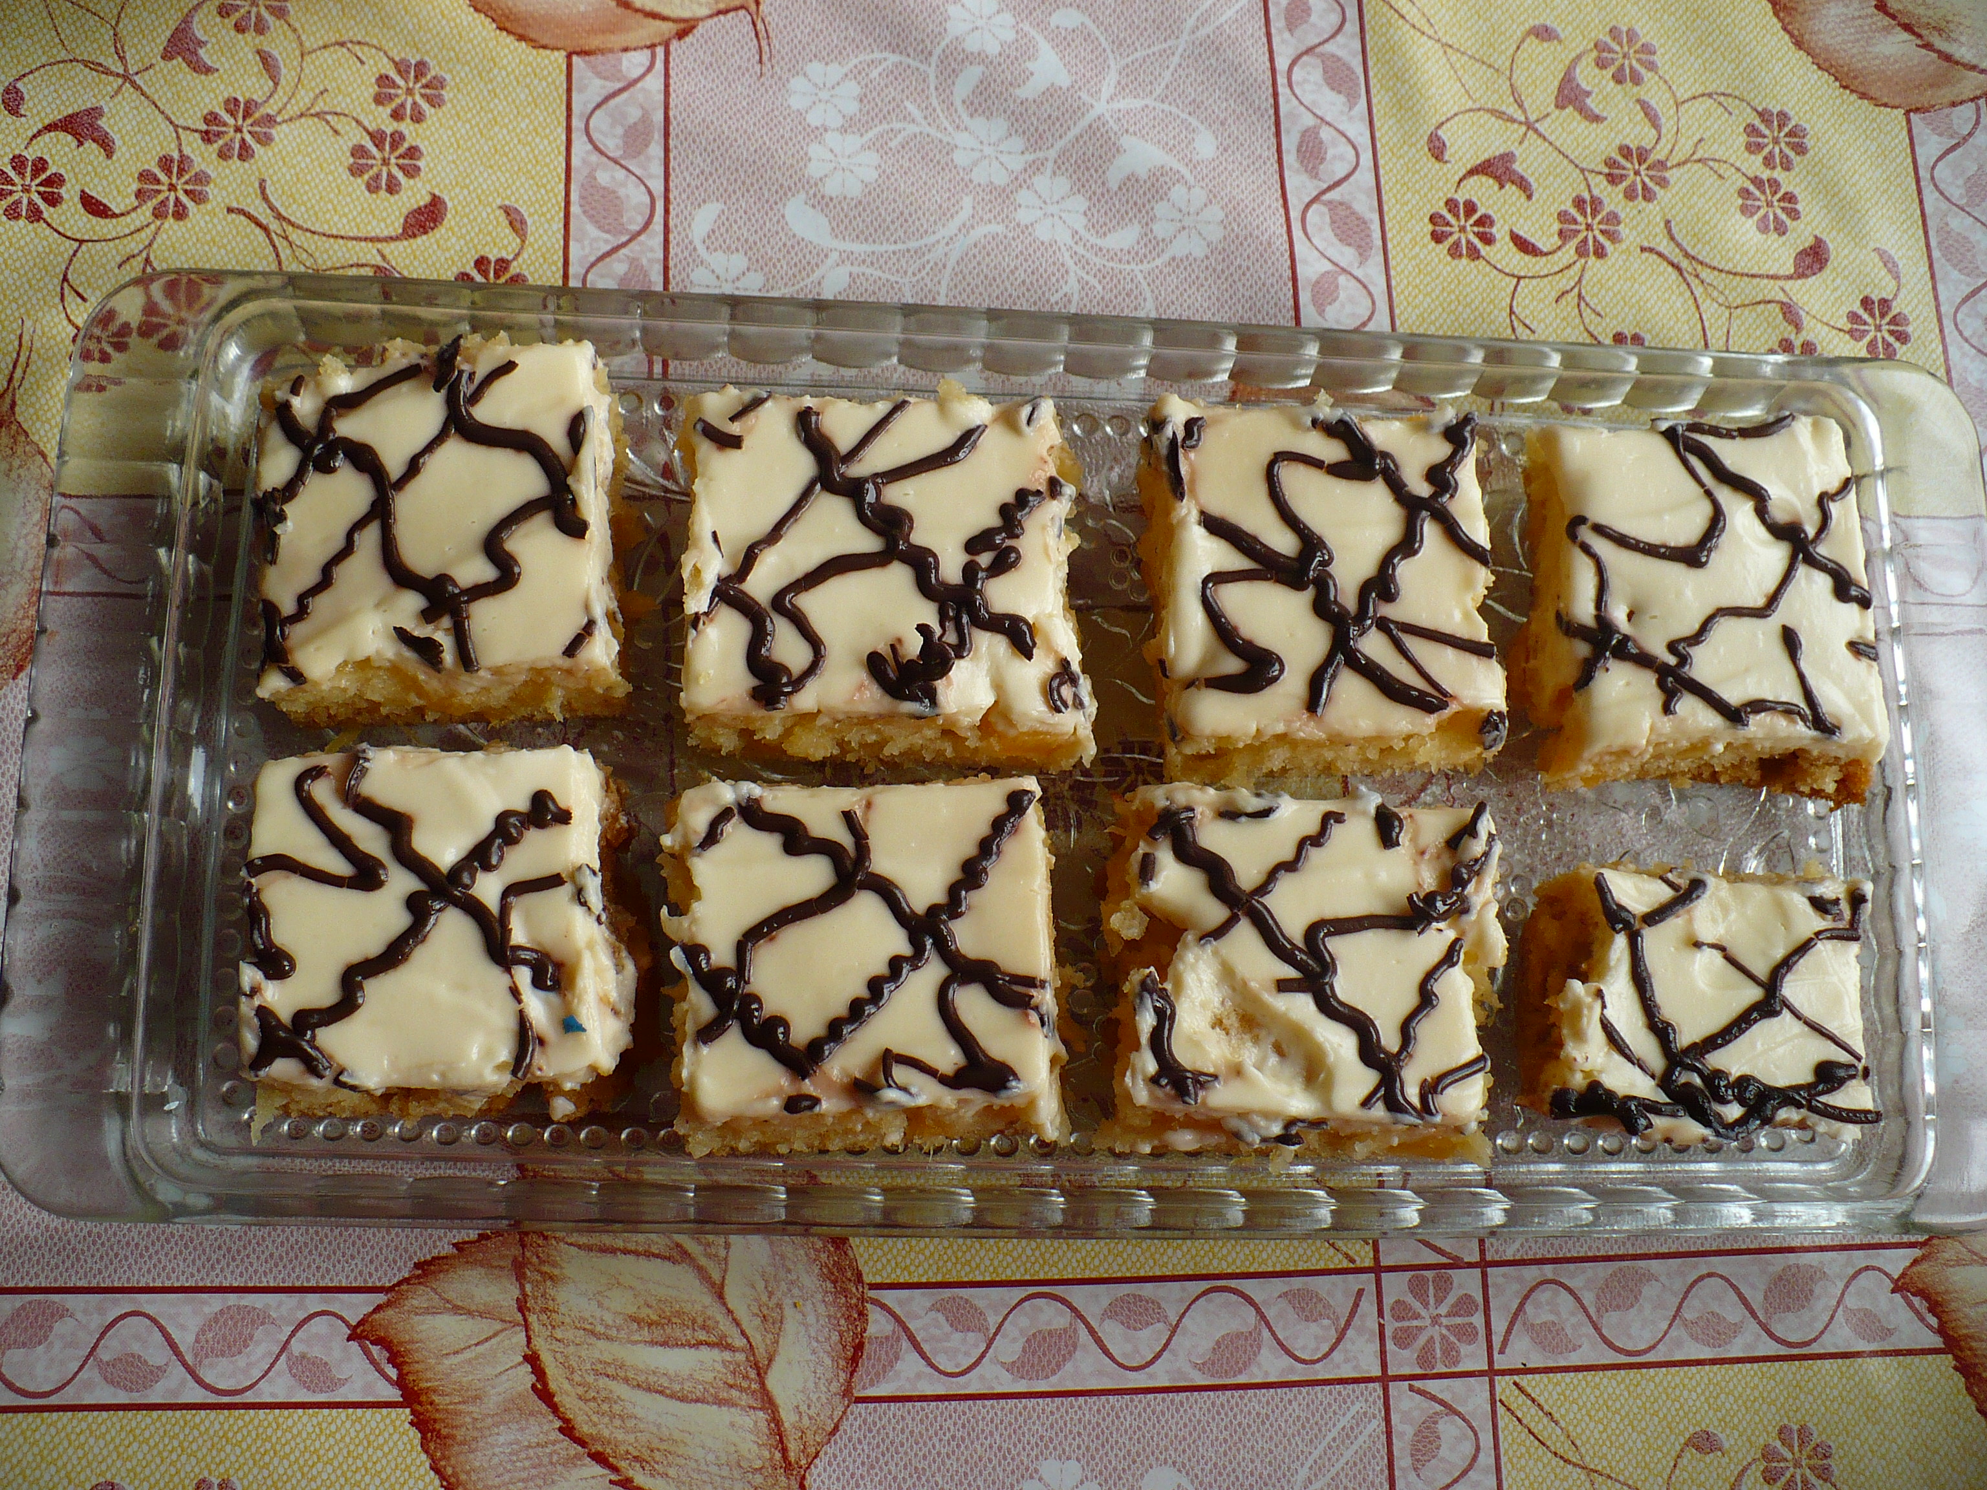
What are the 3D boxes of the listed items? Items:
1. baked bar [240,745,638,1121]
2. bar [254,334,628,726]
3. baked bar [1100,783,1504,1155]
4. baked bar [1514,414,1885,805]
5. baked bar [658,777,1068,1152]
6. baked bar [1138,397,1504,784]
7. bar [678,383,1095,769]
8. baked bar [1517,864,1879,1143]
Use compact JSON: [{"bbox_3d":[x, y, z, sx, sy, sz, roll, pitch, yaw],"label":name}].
[{"bbox_3d":[-0.097,0.034,0.381,0.065,0.022,0.063,-1,77,-6],"label":"baked bar"},{"bbox_3d":[-0.102,-0.040,0.398,0.064,0.022,0.068,-2,77,-6],"label":"bar"},{"bbox_3d":[0.057,0.042,0.394,0.070,0.022,0.063,3,77,-5],"label":"baked bar"},{"bbox_3d":[0.138,-0.026,0.418,0.059,0.022,0.073,0,77,-6],"label":"baked bar"},{"bbox_3d":[-0.024,0.040,0.387,0.071,0.022,0.065,0,77,-6],"label":"baked bar"},{"bbox_3d":[0.062,-0.030,0.412,0.064,0.022,0.070,1,77,-6],"label":"baked bar"},{"bbox_3d":[-0.021,-0.031,0.404,0.076,0.022,0.068,1,77,-6],"label":"bar"},{"bbox_3d":[0.132,0.049,0.400,0.060,0.022,0.046,5,76,-5],"label":"baked bar"}]

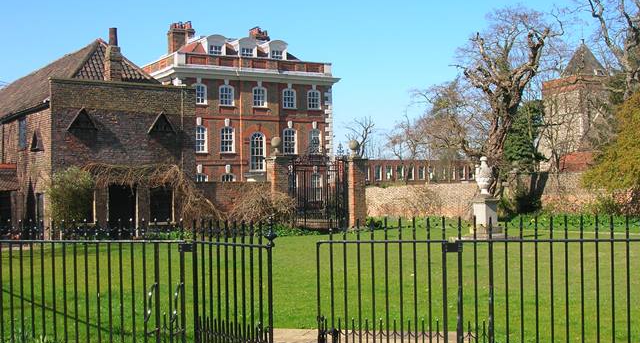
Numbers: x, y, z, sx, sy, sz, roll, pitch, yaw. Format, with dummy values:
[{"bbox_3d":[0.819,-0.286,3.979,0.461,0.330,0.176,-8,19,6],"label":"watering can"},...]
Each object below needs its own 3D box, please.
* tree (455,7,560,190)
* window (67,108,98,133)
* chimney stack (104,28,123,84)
[{"bbox_3d":[9.881,-3.171,41.000,5.200,10.884,4.900,-1,-1,0],"label":"tree"},{"bbox_3d":[-7.527,-1.637,24.563,0.920,0.760,0.340,0,-1,-34],"label":"window"},{"bbox_3d":[-6.879,-3.872,25.846,0.460,1.849,0.580,0,-1,-34],"label":"chimney stack"}]

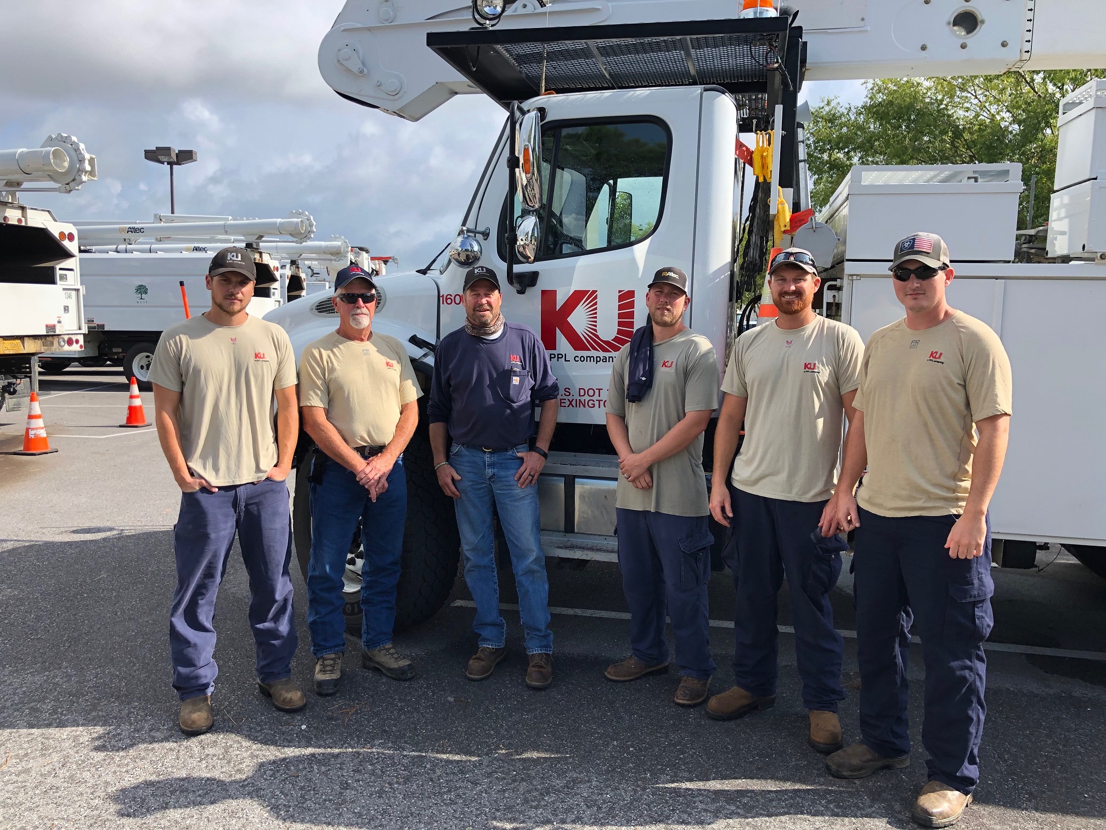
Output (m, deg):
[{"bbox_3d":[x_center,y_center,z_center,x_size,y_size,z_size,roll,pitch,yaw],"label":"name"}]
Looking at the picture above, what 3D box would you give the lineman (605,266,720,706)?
[{"bbox_3d":[0.477,0.285,3.838,0.500,1.800,0.420,3,6,22],"label":"lineman"}]

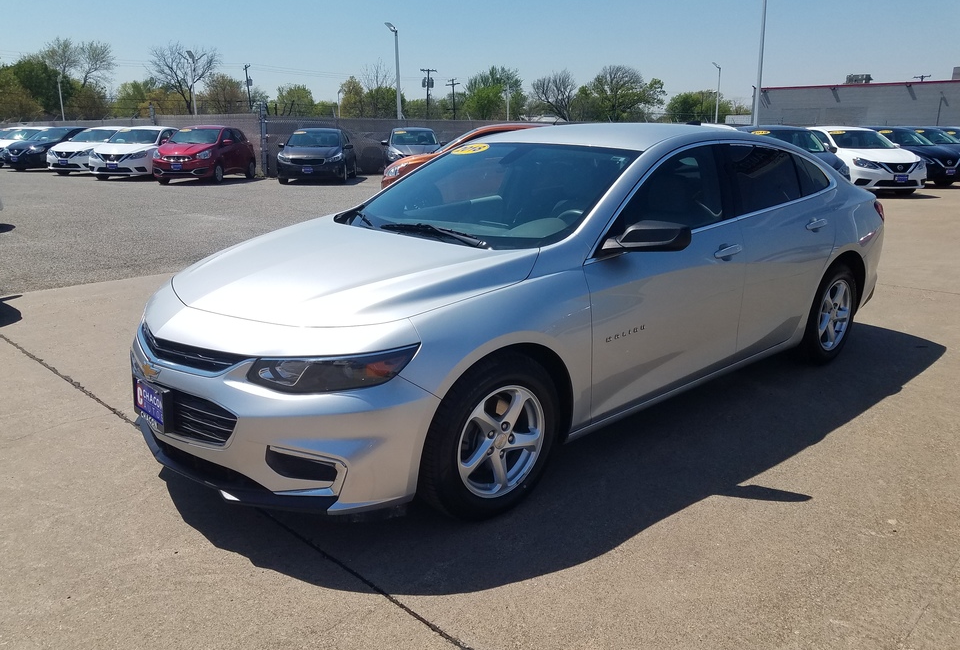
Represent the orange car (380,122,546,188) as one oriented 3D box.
[{"bbox_3d":[0.340,-2.510,11.900,4.000,1.520,1.700,-1,15,0],"label":"orange car"}]

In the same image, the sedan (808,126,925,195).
[{"bbox_3d":[9.080,-4.140,17.950,1.770,1.495,4.630,-2,15,-4],"label":"sedan"}]

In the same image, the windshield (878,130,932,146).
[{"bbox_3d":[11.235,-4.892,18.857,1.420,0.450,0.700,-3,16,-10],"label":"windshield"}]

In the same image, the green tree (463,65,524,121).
[{"bbox_3d":[1.750,-27.042,87.984,7.288,8.722,6.924,0,15,0],"label":"green tree"}]

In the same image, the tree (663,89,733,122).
[{"bbox_3d":[20.913,-20.071,69.234,6.666,4.835,5.666,4,16,16],"label":"tree"}]

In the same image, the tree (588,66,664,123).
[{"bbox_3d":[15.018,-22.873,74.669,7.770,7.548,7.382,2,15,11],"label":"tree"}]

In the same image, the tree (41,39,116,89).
[{"bbox_3d":[-42.777,-25.359,78.066,7.333,10.781,6.966,-8,17,-26],"label":"tree"}]

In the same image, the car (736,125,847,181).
[{"bbox_3d":[5.898,-3.281,14.704,1.770,1.480,4.620,2,15,6],"label":"car"}]

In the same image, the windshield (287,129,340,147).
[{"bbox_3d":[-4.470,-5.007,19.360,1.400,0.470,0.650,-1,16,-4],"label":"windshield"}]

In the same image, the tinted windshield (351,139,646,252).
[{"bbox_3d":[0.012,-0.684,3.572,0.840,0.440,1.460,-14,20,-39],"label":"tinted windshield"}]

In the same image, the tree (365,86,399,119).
[{"bbox_3d":[-11.189,-24.773,84.454,4.430,6.228,4.209,0,15,0],"label":"tree"}]

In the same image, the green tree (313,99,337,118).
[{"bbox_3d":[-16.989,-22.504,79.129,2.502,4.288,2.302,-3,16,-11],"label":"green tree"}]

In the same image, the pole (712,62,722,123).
[{"bbox_3d":[16.511,-15.489,50.774,0.694,5.779,0.300,-1,15,0],"label":"pole"}]

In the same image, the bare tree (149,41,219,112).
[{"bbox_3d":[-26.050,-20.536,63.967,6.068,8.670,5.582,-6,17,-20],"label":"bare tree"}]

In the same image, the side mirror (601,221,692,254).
[{"bbox_3d":[0.704,-0.371,3.031,0.240,0.140,0.255,-13,20,-39],"label":"side mirror"}]

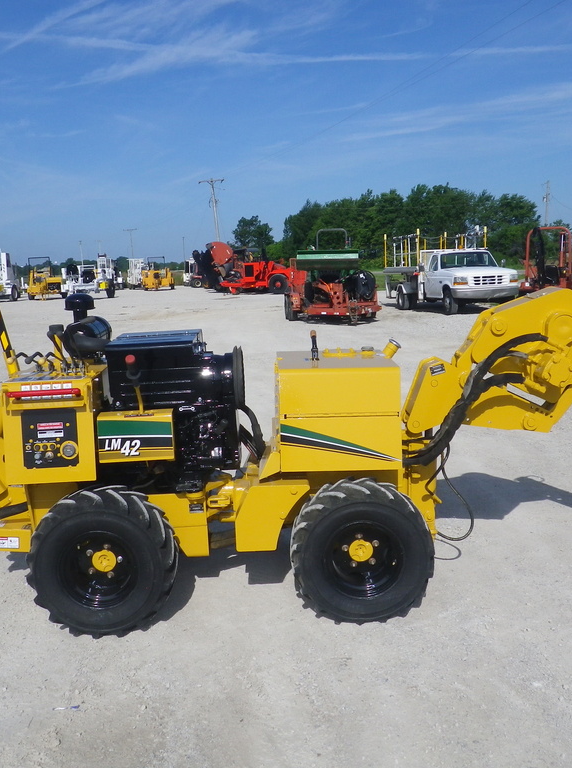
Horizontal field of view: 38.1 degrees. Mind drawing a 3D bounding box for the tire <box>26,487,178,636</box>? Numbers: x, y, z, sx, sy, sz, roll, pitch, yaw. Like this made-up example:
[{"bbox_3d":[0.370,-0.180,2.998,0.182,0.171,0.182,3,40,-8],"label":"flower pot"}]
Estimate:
[{"bbox_3d":[-0.845,0.809,3.870,0.660,0.660,0.300,-2,8,-2],"label":"tire"}]

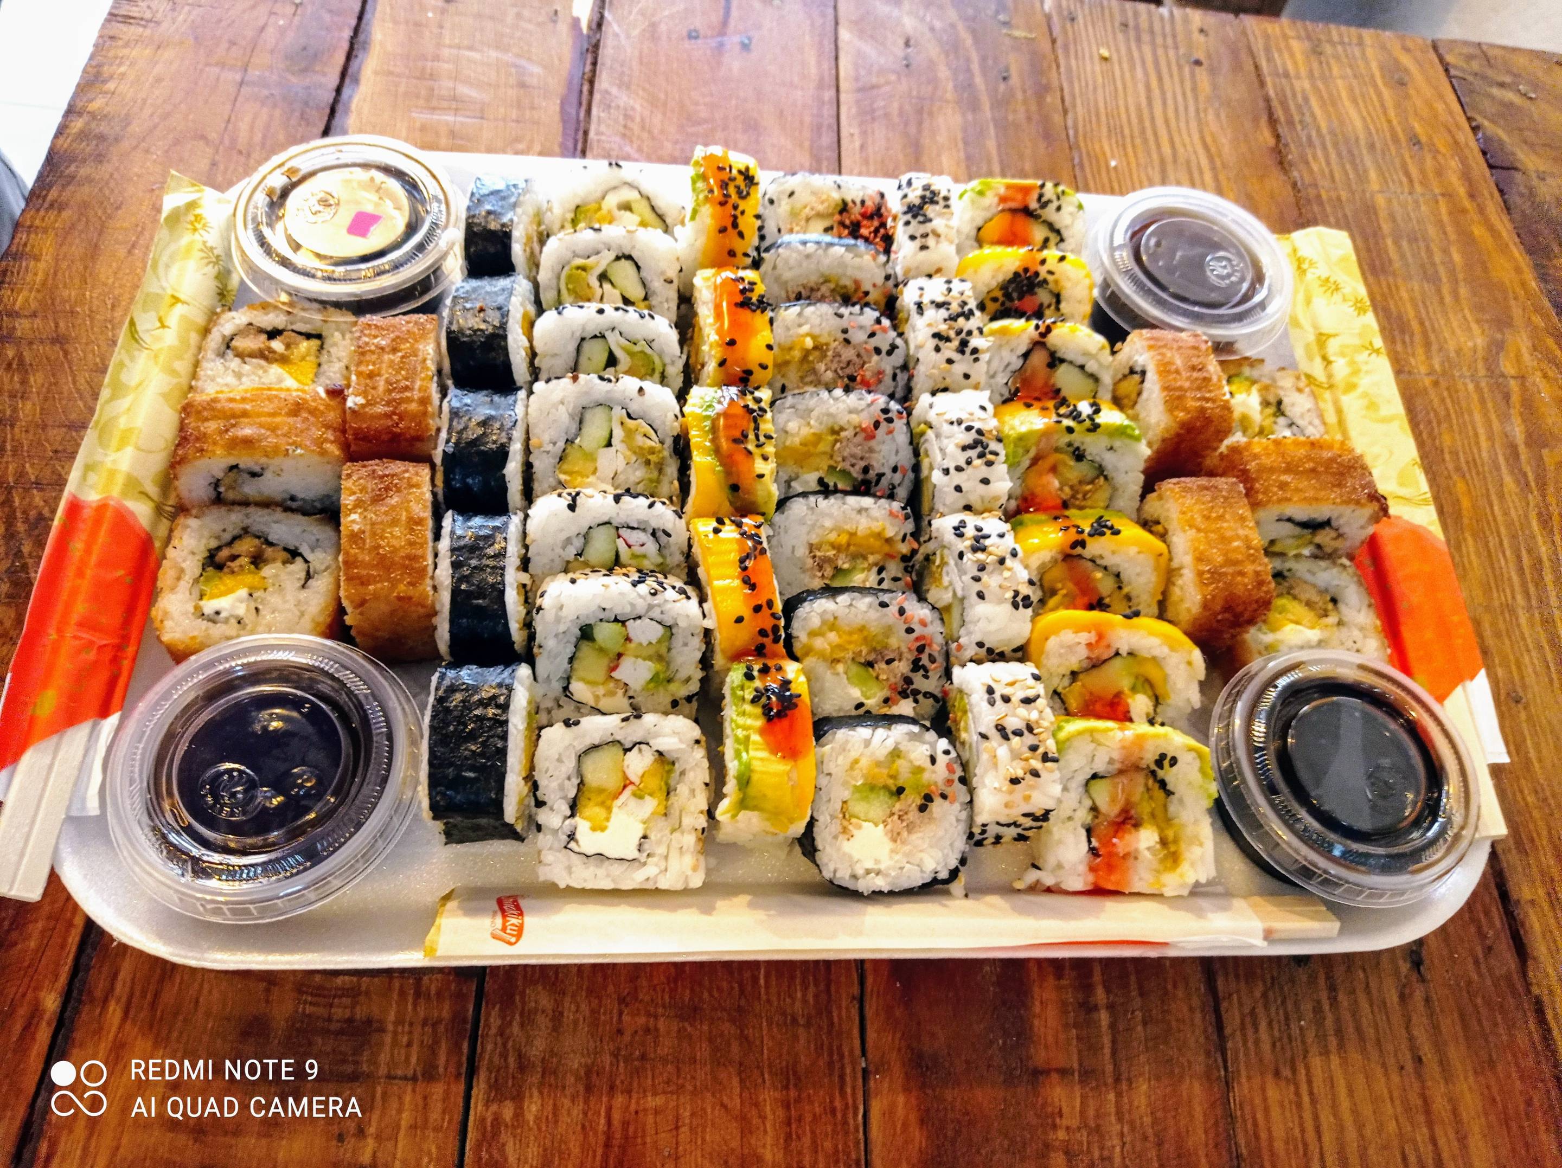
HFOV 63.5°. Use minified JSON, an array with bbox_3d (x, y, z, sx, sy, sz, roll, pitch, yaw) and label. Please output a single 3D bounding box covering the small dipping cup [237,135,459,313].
[{"bbox_3d":[-0.133,-0.107,0.393,0.065,0.028,0.065,2,58,-7],"label":"small dipping cup"}]

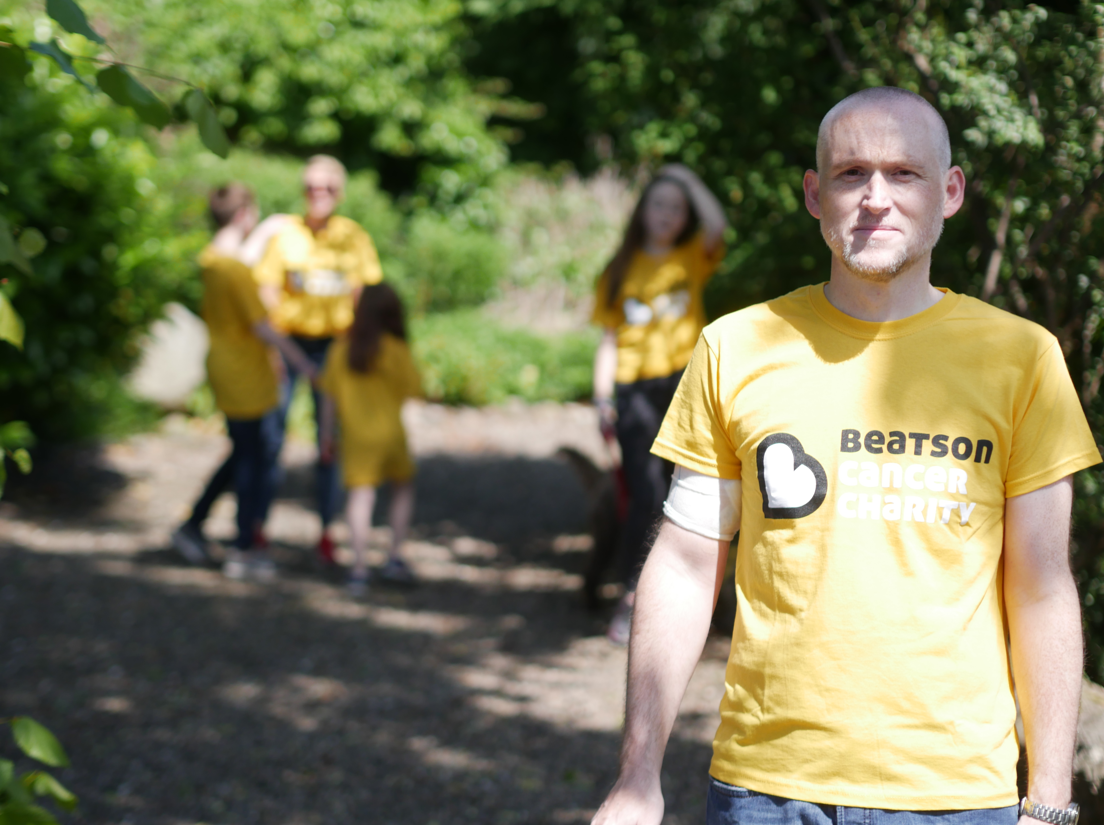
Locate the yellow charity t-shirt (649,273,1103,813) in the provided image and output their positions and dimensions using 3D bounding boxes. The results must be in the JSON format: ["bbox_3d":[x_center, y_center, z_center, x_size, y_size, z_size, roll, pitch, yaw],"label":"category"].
[{"bbox_3d":[0.392,0.155,3.490,0.538,0.622,0.270,2,5,12],"label":"yellow charity t-shirt"}]

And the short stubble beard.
[{"bbox_3d":[0.397,-0.200,3.430,0.146,0.092,0.105,1,5,11],"label":"short stubble beard"}]

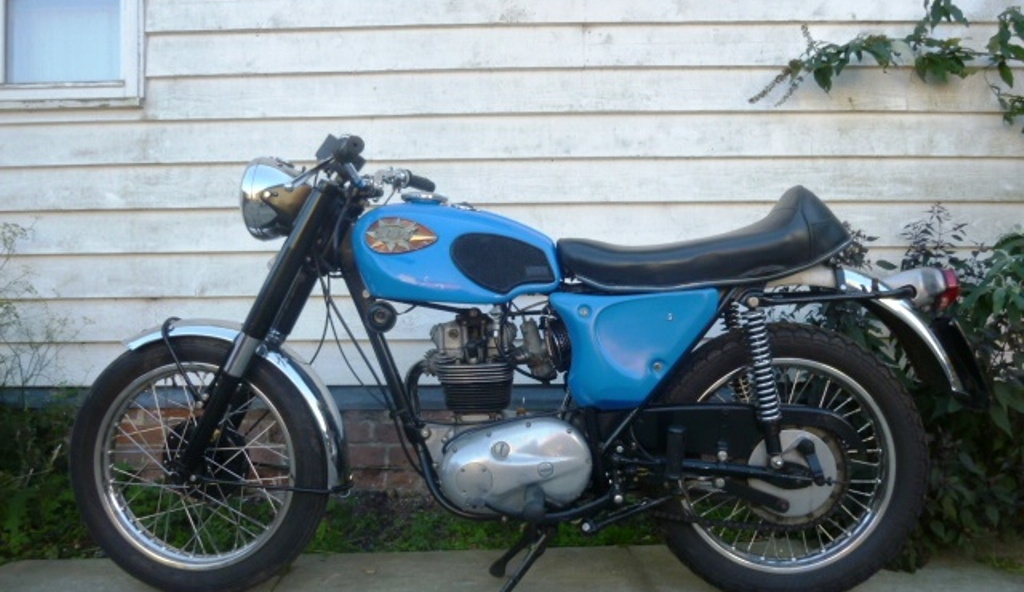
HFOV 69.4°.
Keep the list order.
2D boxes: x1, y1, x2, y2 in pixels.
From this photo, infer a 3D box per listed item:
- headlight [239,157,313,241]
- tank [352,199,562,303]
[{"bbox_3d":[-0.550,-0.229,1.745,0.185,0.197,0.190,0,-1,5],"label":"headlight"},{"bbox_3d":[-0.120,-0.108,1.727,0.475,0.245,0.260,0,-1,3],"label":"tank"}]

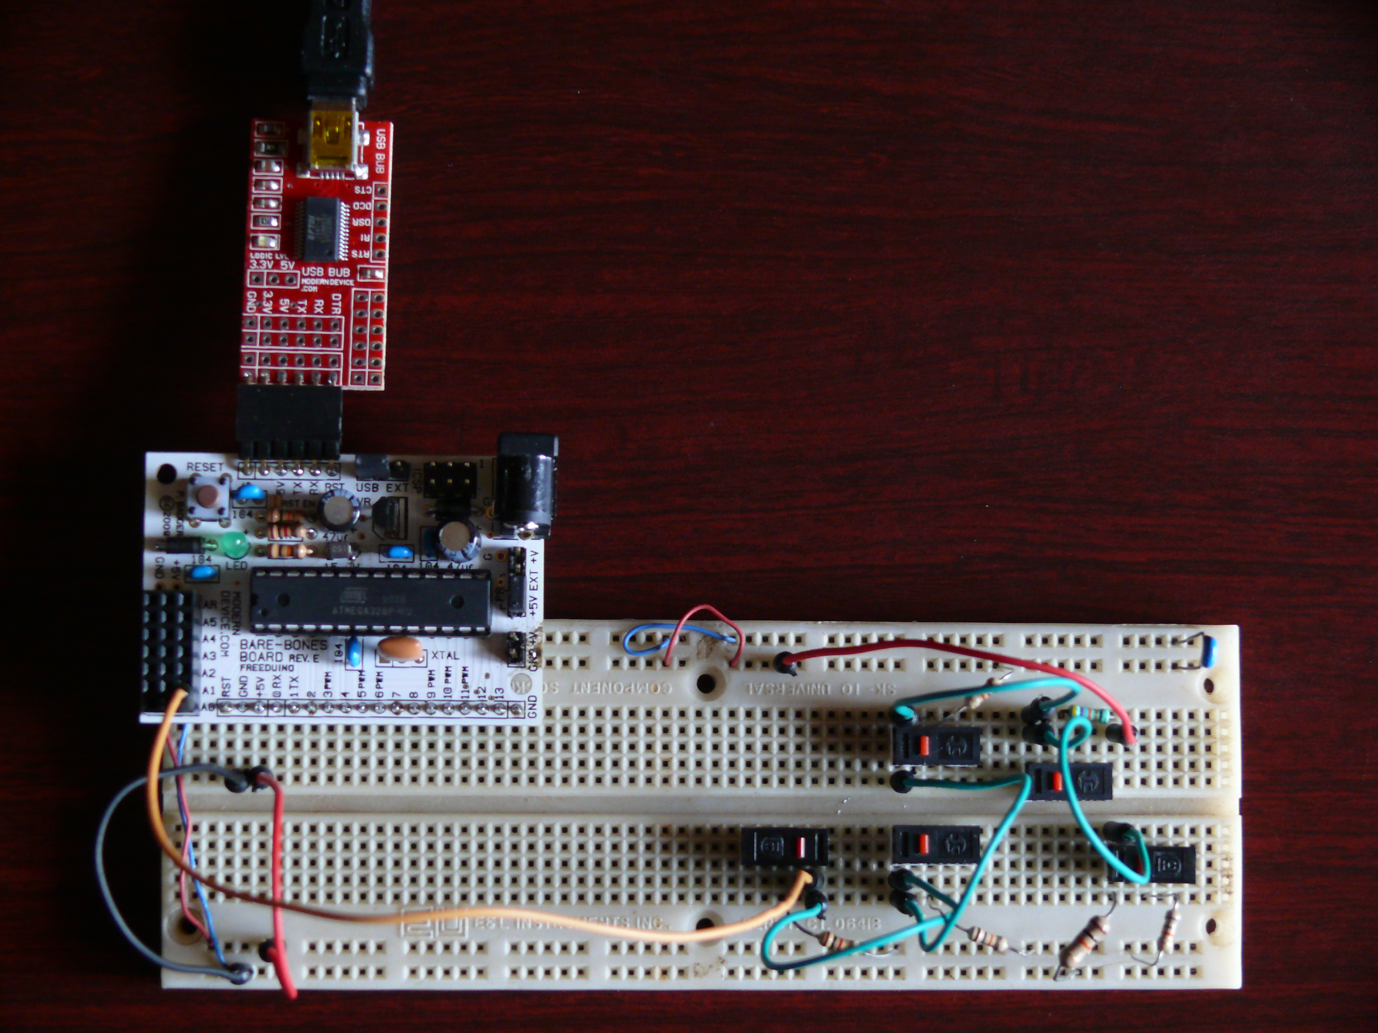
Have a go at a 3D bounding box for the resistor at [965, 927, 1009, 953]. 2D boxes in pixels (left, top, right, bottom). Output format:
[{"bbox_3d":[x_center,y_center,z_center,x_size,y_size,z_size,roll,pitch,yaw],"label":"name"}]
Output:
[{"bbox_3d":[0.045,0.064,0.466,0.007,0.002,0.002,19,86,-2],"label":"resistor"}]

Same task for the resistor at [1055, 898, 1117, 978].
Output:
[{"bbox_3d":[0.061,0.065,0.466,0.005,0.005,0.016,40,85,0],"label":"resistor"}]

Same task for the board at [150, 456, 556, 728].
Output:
[{"bbox_3d":[-0.051,0.010,0.455,0.060,0.013,0.041,1,83,-4],"label":"board"}]

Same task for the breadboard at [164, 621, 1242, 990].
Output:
[{"bbox_3d":[0.003,0.044,0.472,0.164,0.009,0.056,0,86,-3],"label":"breadboard"}]

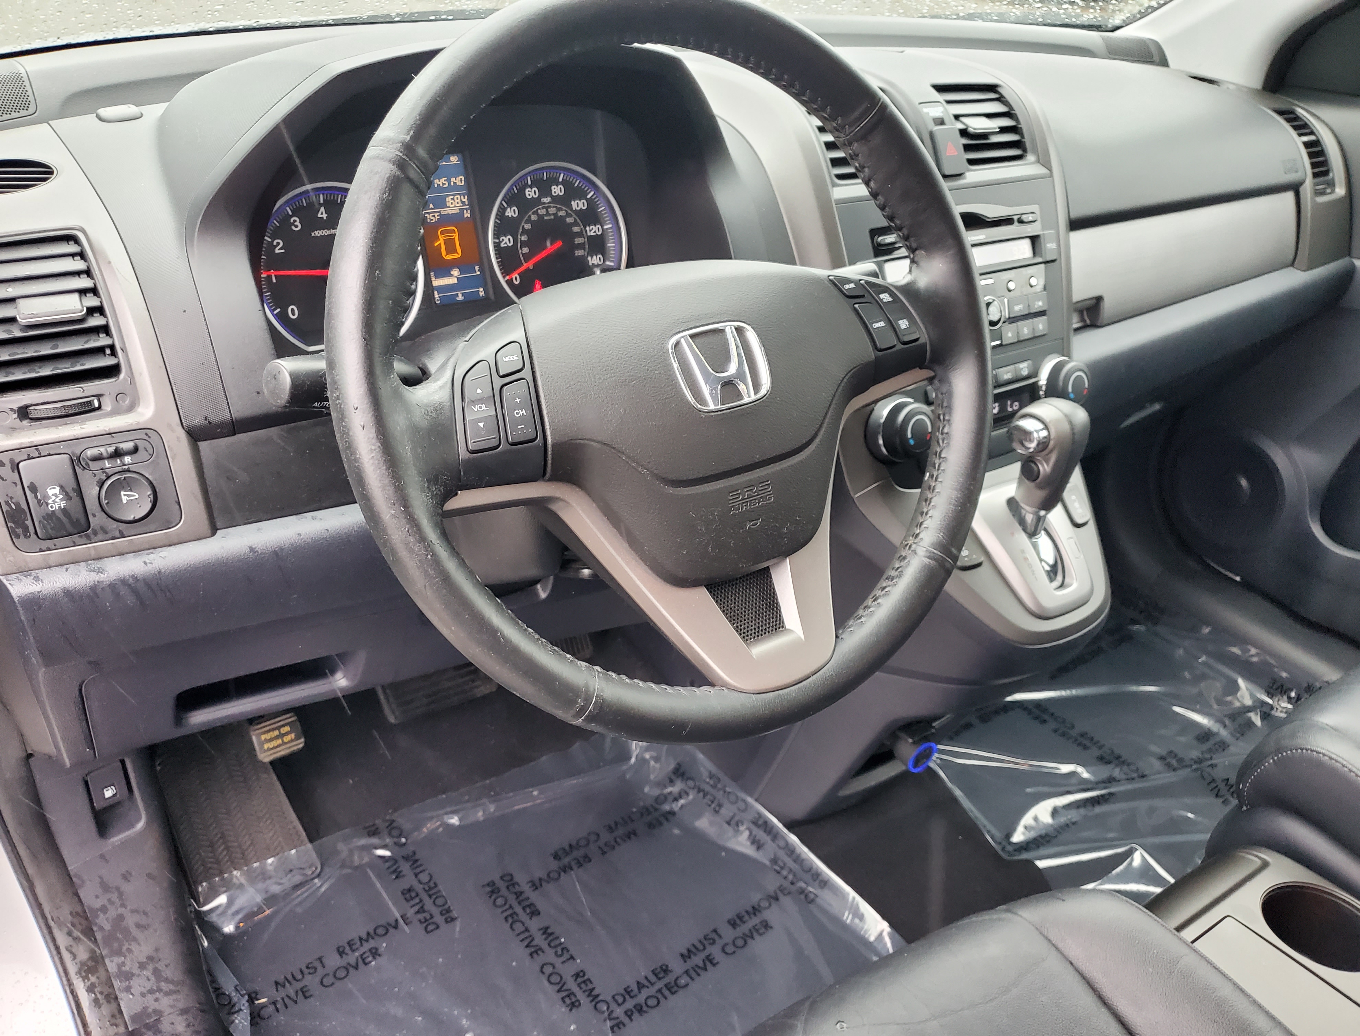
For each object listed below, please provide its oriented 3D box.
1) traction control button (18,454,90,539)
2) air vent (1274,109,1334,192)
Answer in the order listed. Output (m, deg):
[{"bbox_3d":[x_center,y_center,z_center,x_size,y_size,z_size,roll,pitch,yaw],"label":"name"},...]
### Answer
[{"bbox_3d":[-0.338,-0.012,0.563,0.025,0.042,0.012,-14,15,-25],"label":"traction control button"},{"bbox_3d":[0.719,-0.425,1.197,0.068,0.098,0.030,-18,0,-32],"label":"air vent"}]

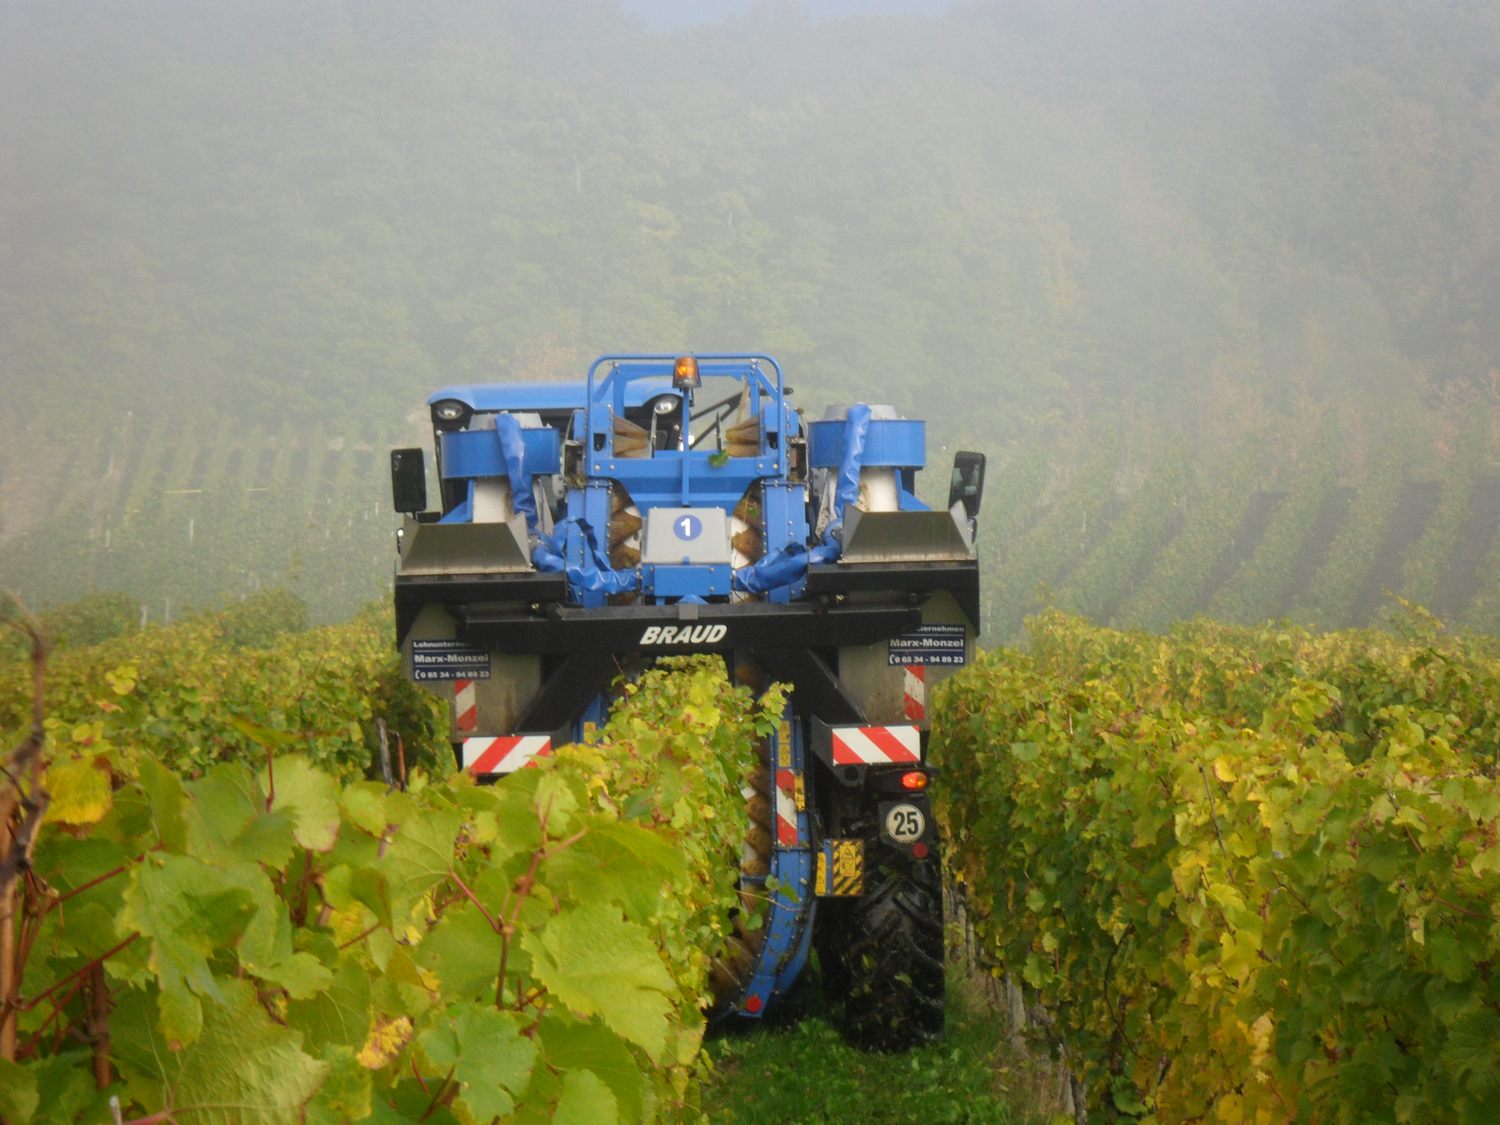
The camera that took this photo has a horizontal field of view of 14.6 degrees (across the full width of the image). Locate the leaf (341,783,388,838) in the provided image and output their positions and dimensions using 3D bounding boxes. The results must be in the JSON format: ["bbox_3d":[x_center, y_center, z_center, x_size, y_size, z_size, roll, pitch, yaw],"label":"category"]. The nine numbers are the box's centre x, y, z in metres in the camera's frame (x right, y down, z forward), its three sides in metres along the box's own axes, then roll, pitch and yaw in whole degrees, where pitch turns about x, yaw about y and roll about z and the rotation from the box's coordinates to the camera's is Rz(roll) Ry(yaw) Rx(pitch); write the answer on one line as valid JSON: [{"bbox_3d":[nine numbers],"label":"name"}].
[{"bbox_3d":[-0.349,0.225,5.300,0.043,0.049,0.025,1,-1,0],"label":"leaf"}]

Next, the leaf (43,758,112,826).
[{"bbox_3d":[-0.592,0.202,5.150,0.064,0.062,0.030,-1,1,-6],"label":"leaf"}]

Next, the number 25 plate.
[{"bbox_3d":[0.802,1.346,30.100,0.200,0.200,0.015,1,-1,0],"label":"number 25 plate"}]

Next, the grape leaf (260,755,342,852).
[{"bbox_3d":[-0.406,0.219,5.300,0.074,0.088,0.035,1,-1,0],"label":"grape leaf"}]

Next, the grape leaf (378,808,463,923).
[{"bbox_3d":[-0.295,0.271,5.200,0.080,0.108,0.045,-1,1,-6],"label":"grape leaf"}]

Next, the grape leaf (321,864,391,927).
[{"bbox_3d":[-0.350,0.297,5.200,0.063,0.060,0.035,-1,1,-6],"label":"grape leaf"}]

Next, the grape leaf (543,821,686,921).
[{"bbox_3d":[-0.124,0.282,5.300,0.130,0.095,0.060,-1,1,-6],"label":"grape leaf"}]

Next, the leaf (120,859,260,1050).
[{"bbox_3d":[-0.480,0.330,5.000,0.120,0.165,0.065,-1,1,-6],"label":"leaf"}]

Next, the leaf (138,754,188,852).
[{"bbox_3d":[-0.522,0.214,5.200,0.055,0.087,0.040,0,-1,30],"label":"leaf"}]

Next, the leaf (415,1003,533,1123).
[{"bbox_3d":[-0.236,0.432,5.050,0.103,0.105,0.045,-1,1,-6],"label":"leaf"}]

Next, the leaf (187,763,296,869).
[{"bbox_3d":[-0.453,0.225,5.200,0.101,0.095,0.045,1,-1,0],"label":"leaf"}]

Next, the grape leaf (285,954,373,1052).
[{"bbox_3d":[-0.380,0.400,5.300,0.080,0.087,0.040,1,-1,0],"label":"grape leaf"}]

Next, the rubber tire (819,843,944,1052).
[{"bbox_3d":[0.763,1.953,31.100,0.520,1.310,1.310,-1,1,0],"label":"rubber tire"}]

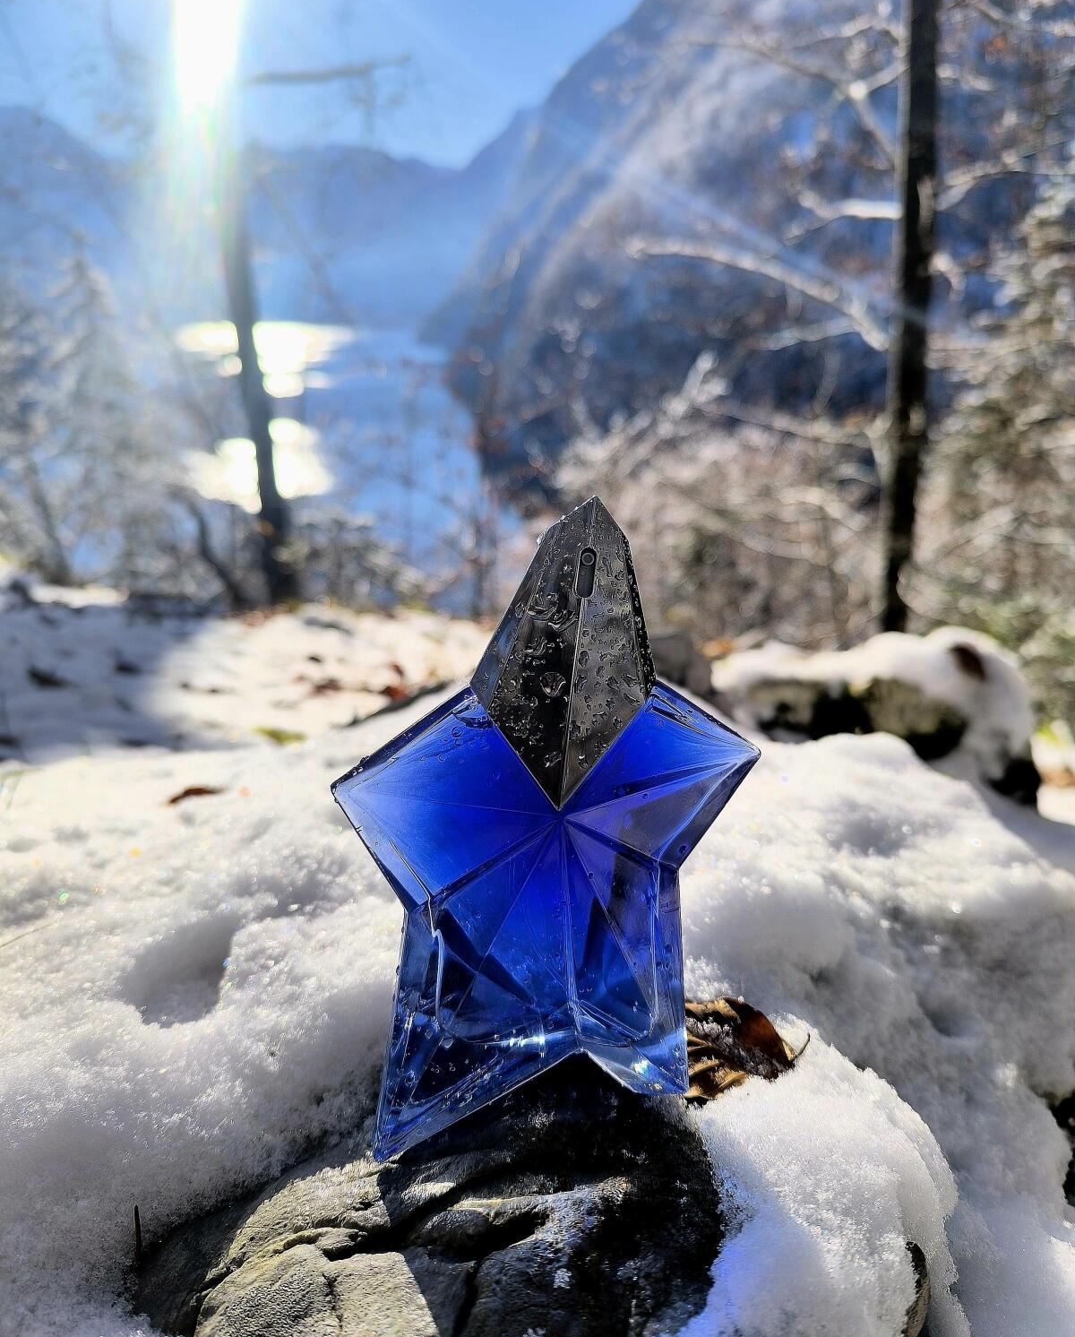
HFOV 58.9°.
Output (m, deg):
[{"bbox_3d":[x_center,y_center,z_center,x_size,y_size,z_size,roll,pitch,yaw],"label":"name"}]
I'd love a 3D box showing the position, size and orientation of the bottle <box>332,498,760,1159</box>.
[{"bbox_3d":[0.003,0.038,0.212,0.096,0.153,0.041,-3,21,-19],"label":"bottle"}]

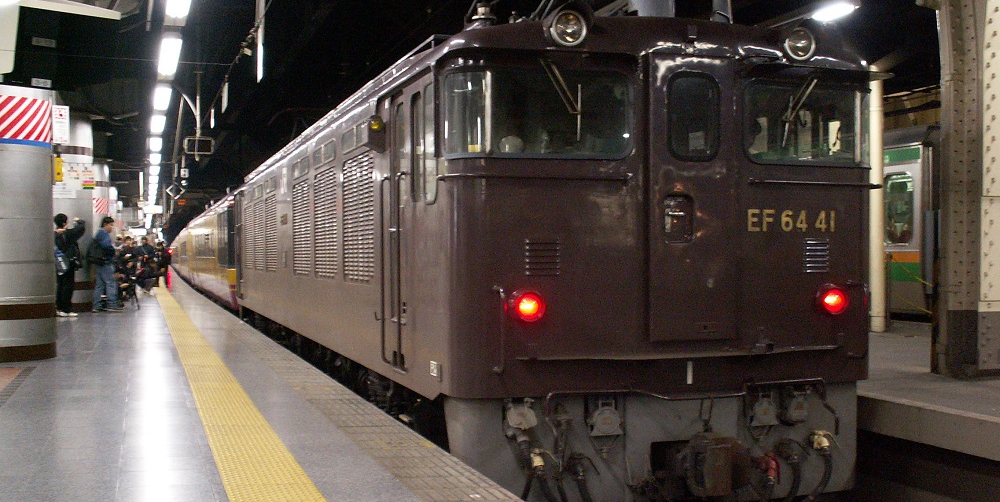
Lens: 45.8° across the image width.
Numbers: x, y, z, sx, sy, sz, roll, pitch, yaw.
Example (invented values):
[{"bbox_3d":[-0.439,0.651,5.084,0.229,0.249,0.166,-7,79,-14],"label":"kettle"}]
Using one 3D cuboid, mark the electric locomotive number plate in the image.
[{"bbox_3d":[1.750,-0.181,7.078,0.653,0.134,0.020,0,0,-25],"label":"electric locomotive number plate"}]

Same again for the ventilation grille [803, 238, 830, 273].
[{"bbox_3d":[1.918,0.029,7.146,0.198,0.206,0.025,0,0,-25],"label":"ventilation grille"}]

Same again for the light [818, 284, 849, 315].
[{"bbox_3d":[2.002,0.303,7.144,0.175,0.175,0.090,0,0,-17],"label":"light"}]

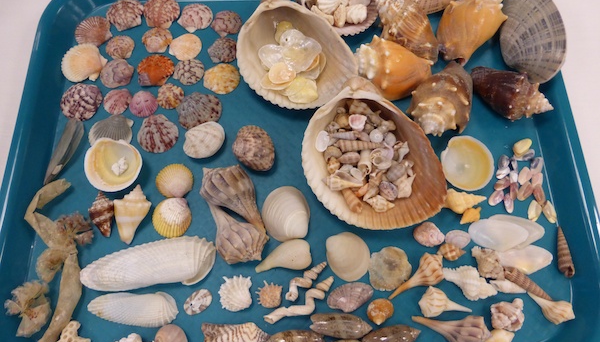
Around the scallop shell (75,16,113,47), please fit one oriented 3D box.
[{"bbox_3d":[-0.189,-0.128,0.394,0.035,0.013,0.034,28,72,9],"label":"scallop shell"}]

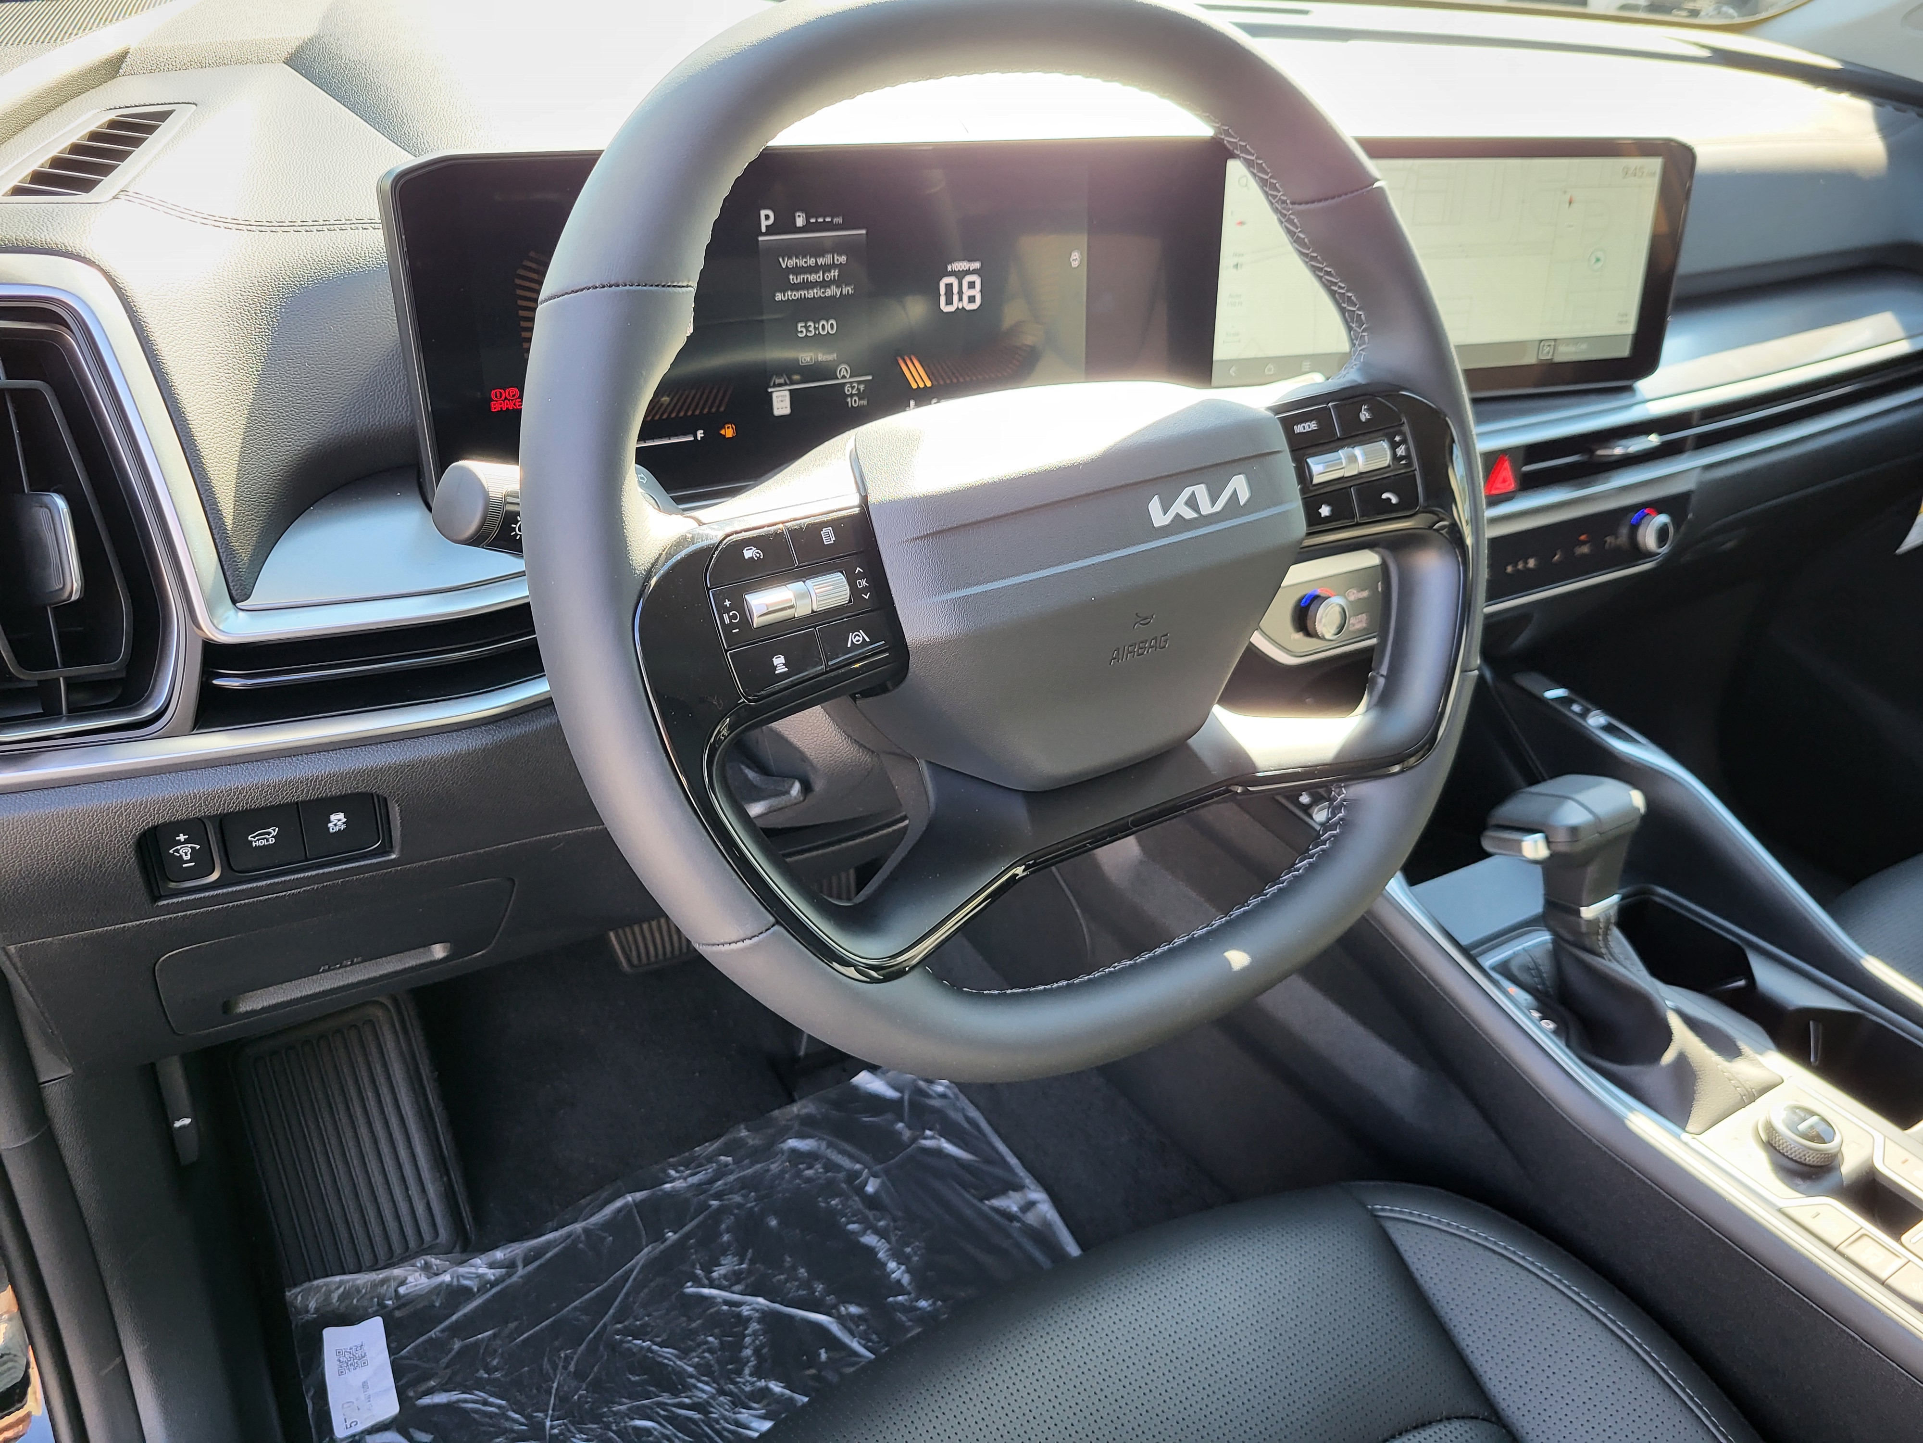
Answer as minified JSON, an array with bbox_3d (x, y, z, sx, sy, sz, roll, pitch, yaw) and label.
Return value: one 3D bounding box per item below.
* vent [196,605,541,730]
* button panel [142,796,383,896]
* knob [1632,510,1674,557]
[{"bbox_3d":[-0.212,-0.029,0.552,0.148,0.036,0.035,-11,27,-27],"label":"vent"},{"bbox_3d":[-0.262,0.046,0.550,0.084,0.029,0.018,-11,24,-27],"label":"button panel"},{"bbox_3d":[0.406,-0.110,0.848,0.026,0.026,0.019,-11,16,-27],"label":"knob"}]

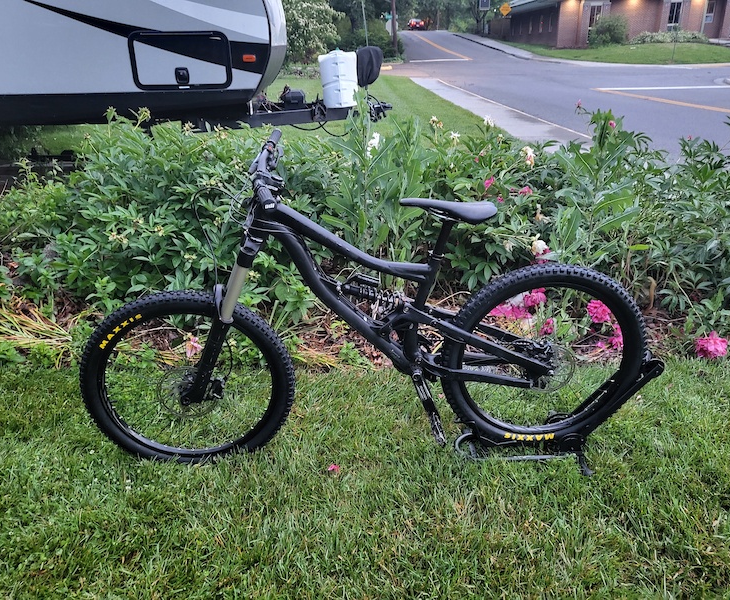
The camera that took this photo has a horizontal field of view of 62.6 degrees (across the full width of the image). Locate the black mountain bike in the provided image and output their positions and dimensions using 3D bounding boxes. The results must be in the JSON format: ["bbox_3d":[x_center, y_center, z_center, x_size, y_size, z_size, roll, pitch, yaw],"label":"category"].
[{"bbox_3d":[0.012,0.062,1.886,1.864,1.080,0.790,-4,25,-1],"label":"black mountain bike"}]

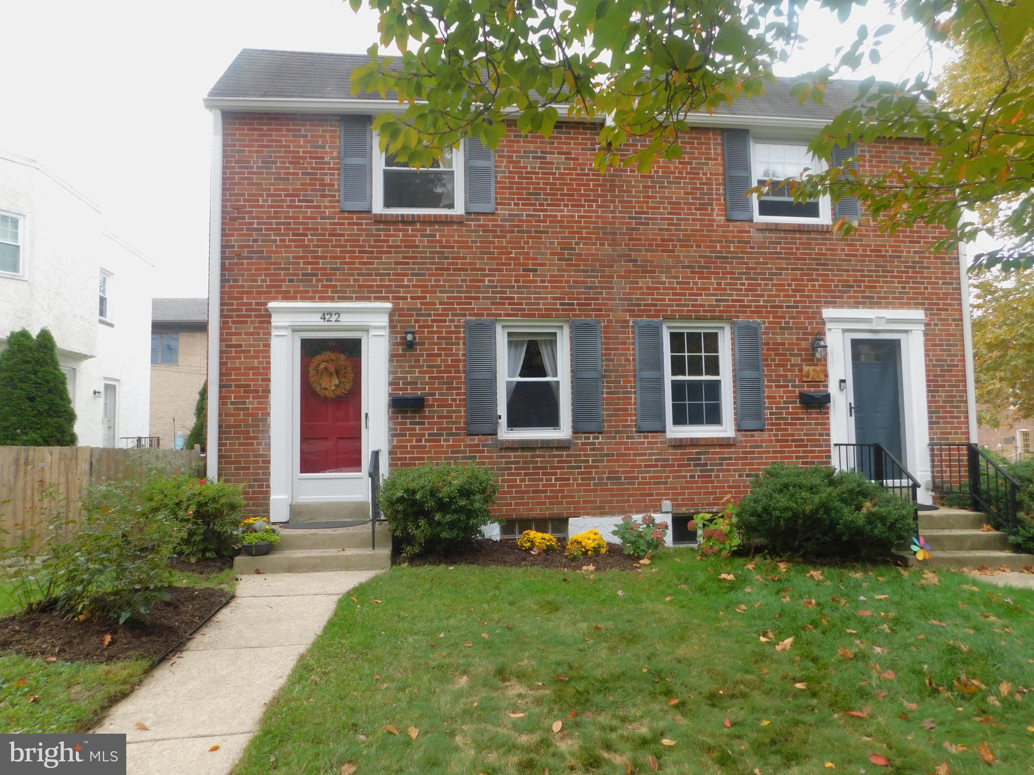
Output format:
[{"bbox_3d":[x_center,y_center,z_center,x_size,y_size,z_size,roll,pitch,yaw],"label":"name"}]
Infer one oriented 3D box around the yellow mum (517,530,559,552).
[{"bbox_3d":[0.243,1.765,7.978,0.460,0.240,0.430,0,-4,-7],"label":"yellow mum"}]

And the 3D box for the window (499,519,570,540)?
[{"bbox_3d":[0.217,1.746,8.430,0.861,0.300,0.090,0,-4,-7],"label":"window"}]

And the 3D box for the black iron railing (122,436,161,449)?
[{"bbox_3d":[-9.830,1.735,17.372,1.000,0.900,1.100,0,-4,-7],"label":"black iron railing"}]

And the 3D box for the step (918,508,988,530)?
[{"bbox_3d":[4.734,1.597,8.421,1.420,0.177,0.885,0,-4,-7],"label":"step"}]

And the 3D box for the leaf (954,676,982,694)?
[{"bbox_3d":[2.837,1.881,4.352,0.155,0.060,0.120,-3,-4,32],"label":"leaf"}]

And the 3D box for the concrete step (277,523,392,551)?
[{"bbox_3d":[-2.111,1.636,7.627,1.500,0.175,0.900,0,-4,-7],"label":"concrete step"}]

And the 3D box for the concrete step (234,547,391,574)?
[{"bbox_3d":[-2.034,1.763,6.992,1.510,0.170,0.360,0,-4,-7],"label":"concrete step"}]

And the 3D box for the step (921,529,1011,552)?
[{"bbox_3d":[4.805,1.734,7.804,1.420,0.180,0.340,0,-4,-7],"label":"step"}]

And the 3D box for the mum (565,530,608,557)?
[{"bbox_3d":[0.804,1.750,7.871,0.470,0.280,0.450,0,-4,-7],"label":"mum"}]

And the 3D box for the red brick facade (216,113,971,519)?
[{"bbox_3d":[1.207,-0.880,8.732,9.550,4.950,0.300,0,-4,-7],"label":"red brick facade"}]

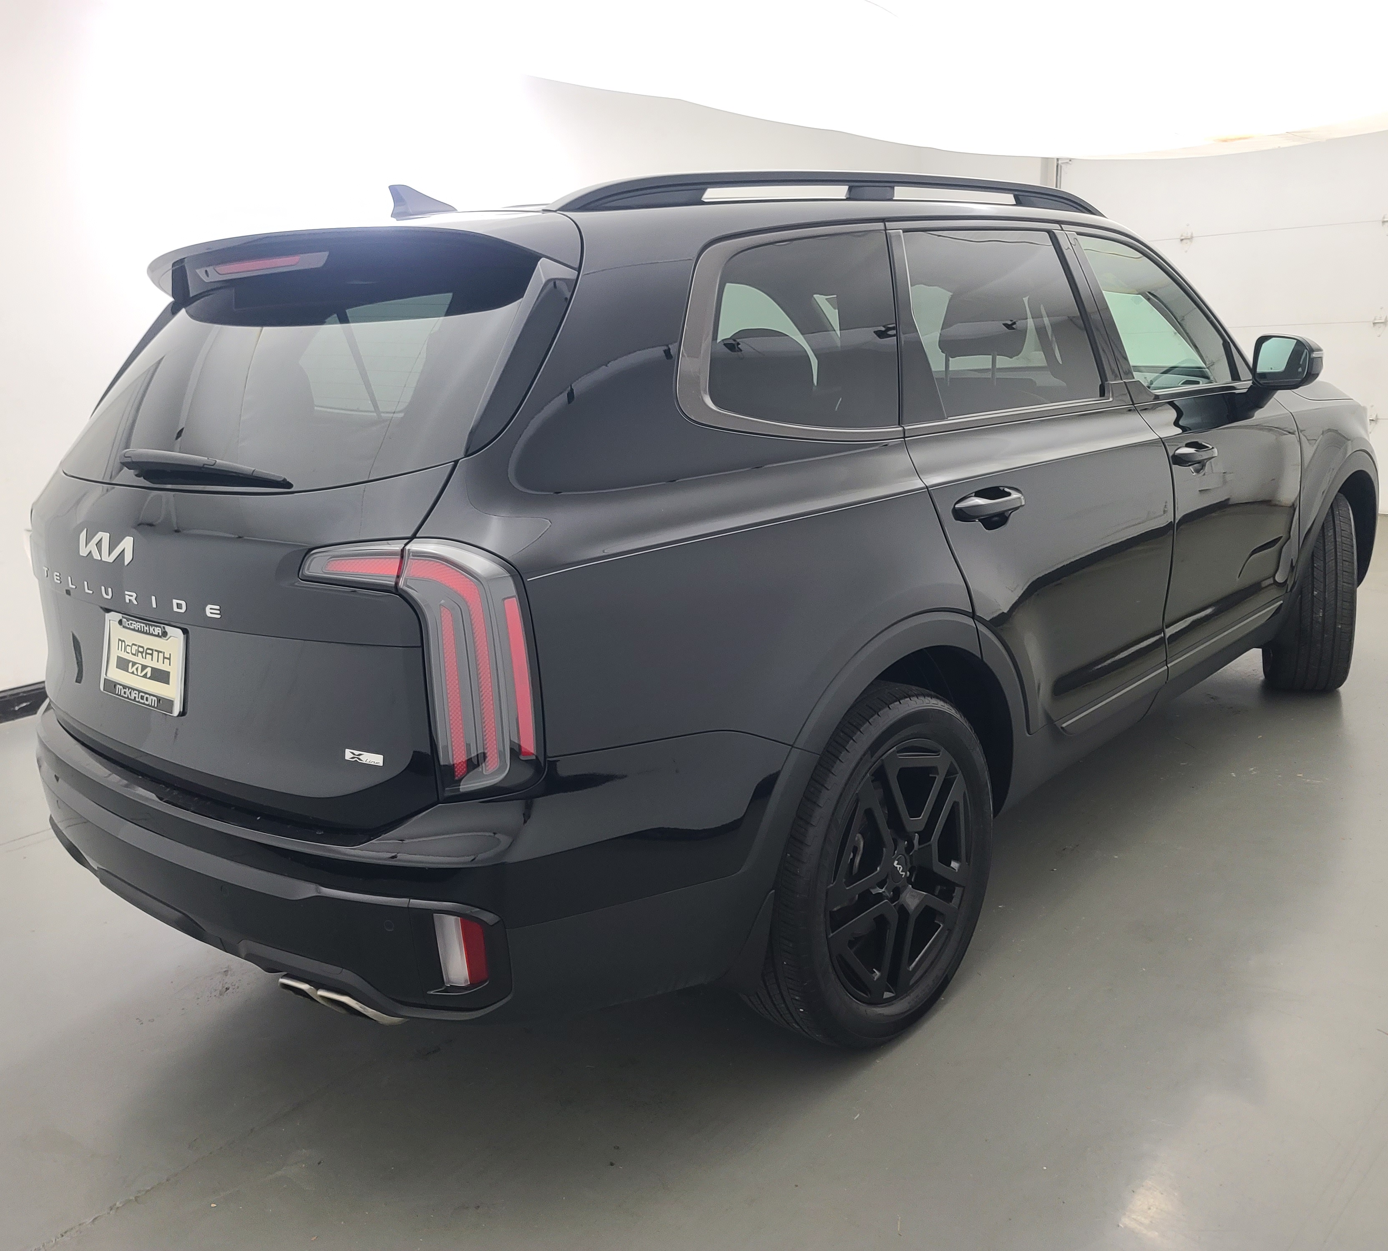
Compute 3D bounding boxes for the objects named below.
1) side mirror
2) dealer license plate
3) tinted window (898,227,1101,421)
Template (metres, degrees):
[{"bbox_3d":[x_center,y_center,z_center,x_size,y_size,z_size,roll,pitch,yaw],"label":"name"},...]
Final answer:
[{"bbox_3d":[1.821,-0.811,3.713,0.200,0.170,0.130,8,17,42],"label":"side mirror"},{"bbox_3d":[-1.019,0.068,2.230,0.312,0.162,0.020,8,5,42],"label":"dealer license plate"},{"bbox_3d":[0.742,-0.727,2.848,0.770,0.440,0.040,-16,-2,-45],"label":"tinted window"}]

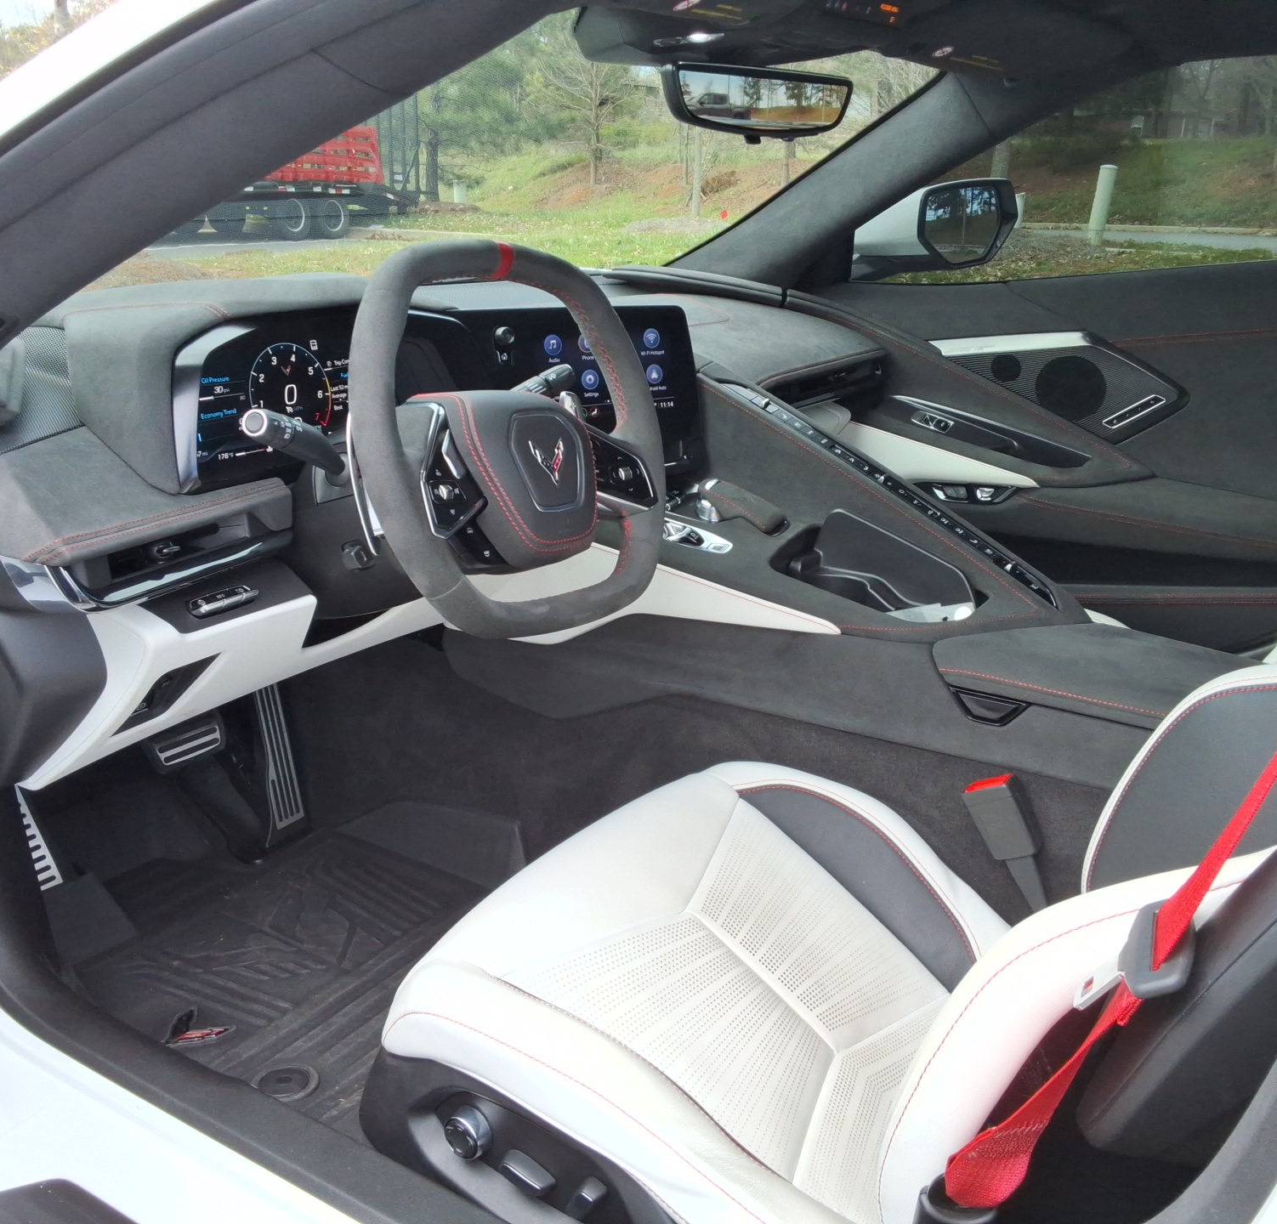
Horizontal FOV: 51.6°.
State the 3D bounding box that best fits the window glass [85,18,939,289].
[{"bbox_3d":[-0.167,-0.505,1.519,0.740,0.150,1.300,-20,3,37],"label":"window glass"}]

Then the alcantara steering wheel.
[{"bbox_3d":[-0.113,-0.143,1.127,0.110,0.342,0.366,-9,3,36],"label":"alcantara steering wheel"}]

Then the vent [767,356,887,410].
[{"bbox_3d":[0.248,-0.327,1.862,0.070,0.055,0.370,13,21,31],"label":"vent"}]

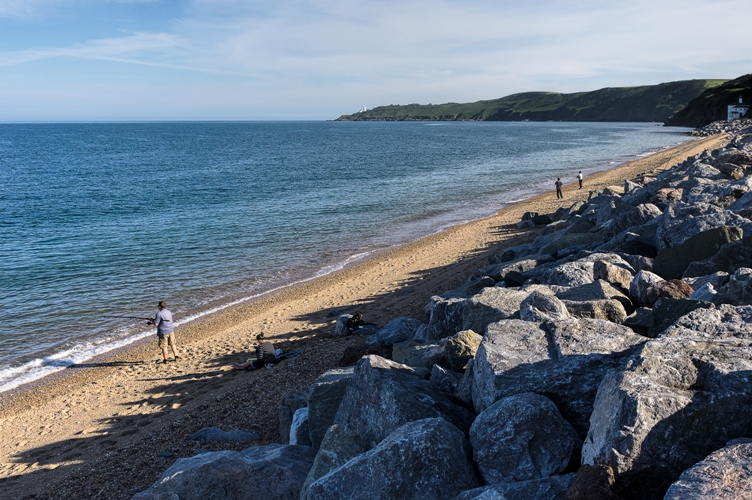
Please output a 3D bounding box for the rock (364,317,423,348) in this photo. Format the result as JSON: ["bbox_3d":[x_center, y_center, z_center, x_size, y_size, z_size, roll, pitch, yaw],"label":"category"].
[{"bbox_3d":[0.475,2.106,19.300,1.550,0.750,1.100,1,10,6],"label":"rock"}]

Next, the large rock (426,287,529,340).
[{"bbox_3d":[2.653,1.679,19.256,2.300,1.350,1.600,4,11,23],"label":"large rock"}]

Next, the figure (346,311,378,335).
[{"bbox_3d":[-0.398,2.002,20.600,0.600,0.560,0.700,6,11,30],"label":"figure"}]

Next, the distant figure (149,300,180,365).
[{"bbox_3d":[-5.954,2.314,21.200,0.600,1.750,0.550,7,12,36],"label":"distant figure"}]

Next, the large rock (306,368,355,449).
[{"bbox_3d":[-0.646,2.867,13.676,1.000,1.300,1.000,3,10,17],"label":"large rock"}]

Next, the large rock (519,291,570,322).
[{"bbox_3d":[3.736,1.305,16.757,1.150,0.850,0.950,2,10,11],"label":"large rock"}]

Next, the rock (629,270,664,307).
[{"bbox_3d":[5.509,0.804,15.300,0.680,0.700,0.720,1,10,6],"label":"rock"}]

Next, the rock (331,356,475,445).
[{"bbox_3d":[0.441,2.538,12.504,2.100,1.400,1.500,1,10,8],"label":"rock"}]

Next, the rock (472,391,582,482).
[{"bbox_3d":[1.930,2.421,9.700,1.300,1.080,1.150,1,10,6],"label":"rock"}]

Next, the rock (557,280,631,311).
[{"bbox_3d":[5.242,1.110,17.941,1.750,0.800,1.200,1,10,6],"label":"rock"}]

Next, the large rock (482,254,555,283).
[{"bbox_3d":[4.953,0.630,26.300,2.500,0.800,1.400,1,10,6],"label":"large rock"}]

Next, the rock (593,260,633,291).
[{"bbox_3d":[6.167,0.678,19.592,1.000,0.750,0.850,6,11,29],"label":"rock"}]

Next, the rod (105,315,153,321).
[{"bbox_3d":[-6.924,1.960,21.518,2.420,0.100,0.060,0,9,26],"label":"rod"}]

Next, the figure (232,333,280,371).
[{"bbox_3d":[-3.022,2.554,18.999,0.950,0.880,0.500,4,10,22],"label":"figure"}]

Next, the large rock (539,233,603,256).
[{"bbox_3d":[7.508,-0.193,29.000,2.350,0.750,1.300,1,10,6],"label":"large rock"}]

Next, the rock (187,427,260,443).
[{"bbox_3d":[-2.801,3.407,13.800,1.270,0.220,0.500,1,10,6],"label":"rock"}]

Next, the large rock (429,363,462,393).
[{"bbox_3d":[1.248,2.361,13.488,0.650,0.650,0.600,2,10,11],"label":"large rock"}]

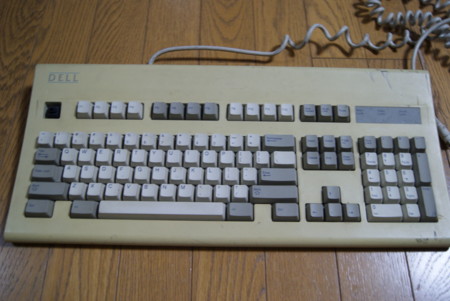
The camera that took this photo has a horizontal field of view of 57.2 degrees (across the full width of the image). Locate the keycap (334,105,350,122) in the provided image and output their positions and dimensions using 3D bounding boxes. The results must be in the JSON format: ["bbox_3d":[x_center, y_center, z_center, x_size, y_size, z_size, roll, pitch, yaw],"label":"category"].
[{"bbox_3d":[0.135,-0.042,0.475,0.018,0.010,0.018,1,69,-1],"label":"keycap"}]

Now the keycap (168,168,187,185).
[{"bbox_3d":[-0.050,0.027,0.440,0.018,0.009,0.018,1,69,-1],"label":"keycap"}]

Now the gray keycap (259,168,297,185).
[{"bbox_3d":[0.057,0.027,0.440,0.042,0.009,0.018,1,68,-1],"label":"gray keycap"}]

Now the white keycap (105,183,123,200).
[{"bbox_3d":[-0.117,0.044,0.434,0.018,0.008,0.018,1,69,-1],"label":"white keycap"}]

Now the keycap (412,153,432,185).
[{"bbox_3d":[0.216,0.022,0.448,0.018,0.009,0.037,1,69,-1],"label":"keycap"}]

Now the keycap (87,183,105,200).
[{"bbox_3d":[-0.137,0.043,0.436,0.018,0.009,0.018,1,69,-1],"label":"keycap"}]

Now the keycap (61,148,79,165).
[{"bbox_3d":[-0.168,0.006,0.445,0.018,0.009,0.018,1,68,-1],"label":"keycap"}]

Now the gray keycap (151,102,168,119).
[{"bbox_3d":[-0.074,-0.046,0.469,0.018,0.009,0.018,1,69,-1],"label":"gray keycap"}]

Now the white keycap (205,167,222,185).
[{"bbox_3d":[-0.013,0.026,0.442,0.018,0.010,0.018,1,69,0],"label":"white keycap"}]

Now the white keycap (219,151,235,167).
[{"bbox_3d":[0.002,0.010,0.450,0.018,0.009,0.018,1,70,-1],"label":"white keycap"}]

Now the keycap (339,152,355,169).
[{"bbox_3d":[0.134,0.012,0.454,0.018,0.010,0.018,1,69,-1],"label":"keycap"}]

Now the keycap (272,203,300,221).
[{"bbox_3d":[0.063,0.062,0.428,0.028,0.010,0.018,1,69,0],"label":"keycap"}]

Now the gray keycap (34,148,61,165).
[{"bbox_3d":[-0.191,0.007,0.445,0.028,0.009,0.018,1,69,-1],"label":"gray keycap"}]

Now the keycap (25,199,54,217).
[{"bbox_3d":[-0.193,0.060,0.428,0.028,0.010,0.018,1,69,-1],"label":"keycap"}]

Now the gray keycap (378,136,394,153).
[{"bbox_3d":[0.177,-0.006,0.456,0.018,0.011,0.018,1,69,-1],"label":"gray keycap"}]

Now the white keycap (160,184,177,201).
[{"bbox_3d":[-0.060,0.044,0.435,0.018,0.009,0.018,1,70,-1],"label":"white keycap"}]

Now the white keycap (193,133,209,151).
[{"bbox_3d":[-0.027,-0.009,0.458,0.018,0.010,0.018,1,69,-1],"label":"white keycap"}]

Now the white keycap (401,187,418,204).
[{"bbox_3d":[0.198,0.049,0.442,0.018,0.010,0.018,1,69,-1],"label":"white keycap"}]

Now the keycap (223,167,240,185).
[{"bbox_3d":[0.006,0.028,0.443,0.018,0.009,0.018,1,69,-1],"label":"keycap"}]

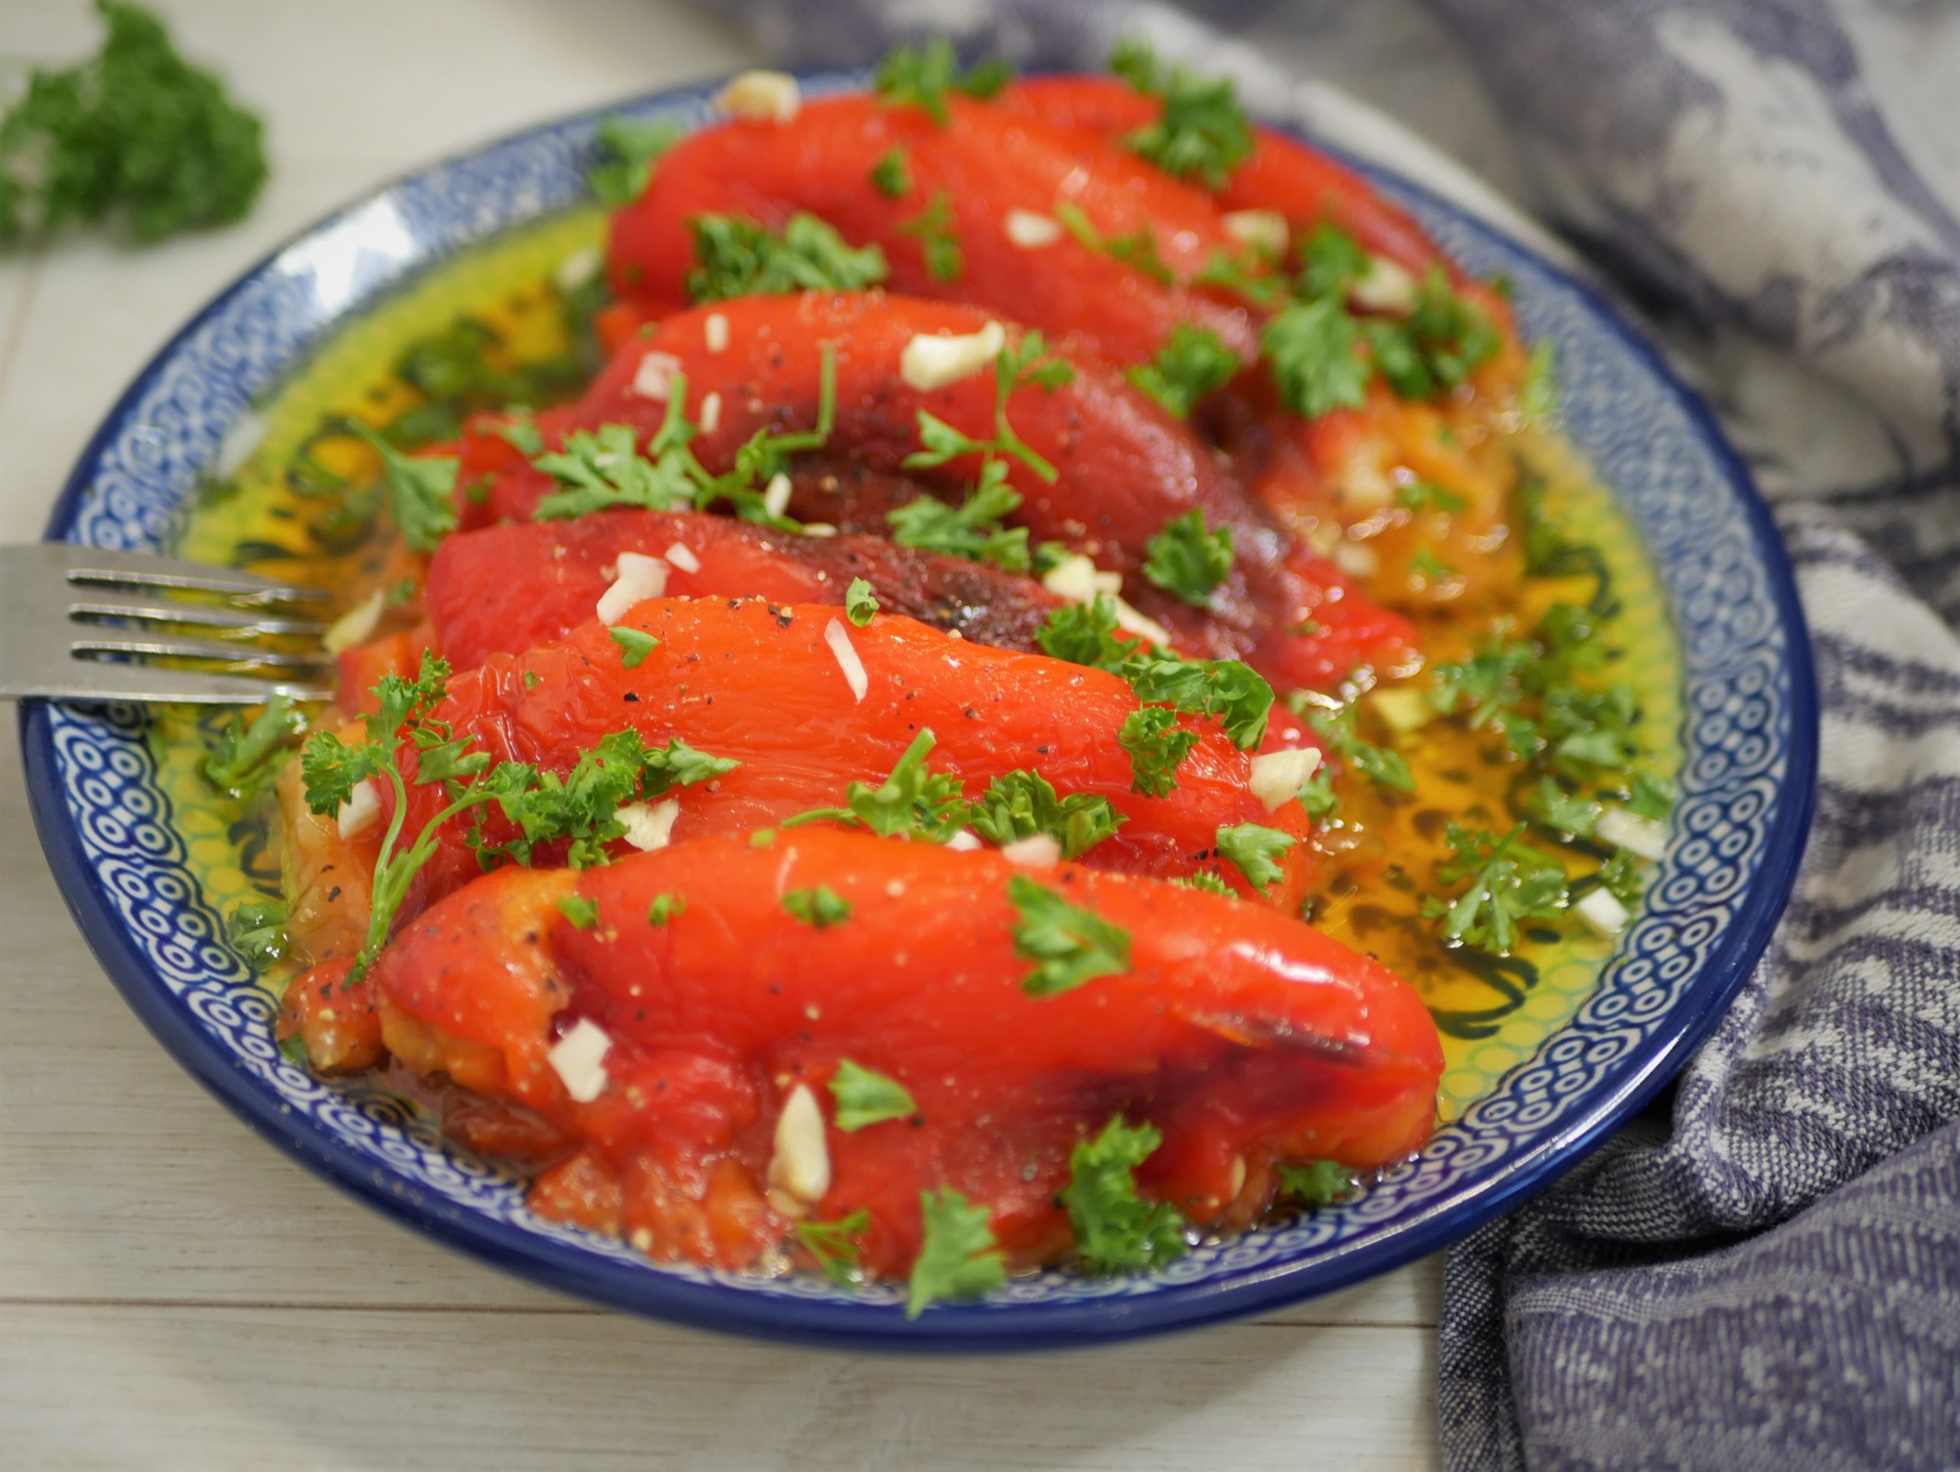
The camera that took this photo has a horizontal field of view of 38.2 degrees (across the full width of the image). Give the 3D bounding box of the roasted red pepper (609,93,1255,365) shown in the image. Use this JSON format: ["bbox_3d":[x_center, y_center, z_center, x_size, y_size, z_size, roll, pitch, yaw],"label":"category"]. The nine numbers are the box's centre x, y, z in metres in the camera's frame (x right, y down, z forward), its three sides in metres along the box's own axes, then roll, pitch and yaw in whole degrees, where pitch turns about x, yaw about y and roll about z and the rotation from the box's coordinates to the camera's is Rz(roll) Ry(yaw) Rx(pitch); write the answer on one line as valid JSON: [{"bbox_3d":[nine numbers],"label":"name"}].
[{"bbox_3d":[-0.005,-0.069,0.418,0.102,0.037,0.044,13,47,10],"label":"roasted red pepper"}]

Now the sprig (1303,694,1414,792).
[{"bbox_3d":[0.050,0.001,0.371,0.015,0.007,0.015,3,46,0],"label":"sprig"}]

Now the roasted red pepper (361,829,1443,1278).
[{"bbox_3d":[-0.009,0.035,0.318,0.121,0.036,0.043,7,46,3],"label":"roasted red pepper"}]

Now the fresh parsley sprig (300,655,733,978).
[{"bbox_3d":[-0.055,0.009,0.338,0.050,0.023,0.043,3,46,0],"label":"fresh parsley sprig"}]

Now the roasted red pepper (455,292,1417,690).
[{"bbox_3d":[-0.007,-0.032,0.382,0.132,0.037,0.046,12,47,9],"label":"roasted red pepper"}]

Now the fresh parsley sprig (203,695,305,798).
[{"bbox_3d":[-0.093,0.001,0.363,0.012,0.008,0.015,3,46,0],"label":"fresh parsley sprig"}]

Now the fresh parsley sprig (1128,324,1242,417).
[{"bbox_3d":[0.028,-0.050,0.385,0.014,0.008,0.015,18,48,14],"label":"fresh parsley sprig"}]

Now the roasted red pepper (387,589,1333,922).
[{"bbox_3d":[-0.015,0.008,0.343,0.114,0.037,0.044,9,46,6],"label":"roasted red pepper"}]

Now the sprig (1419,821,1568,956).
[{"bbox_3d":[0.065,0.019,0.356,0.018,0.007,0.021,3,46,0],"label":"sprig"}]

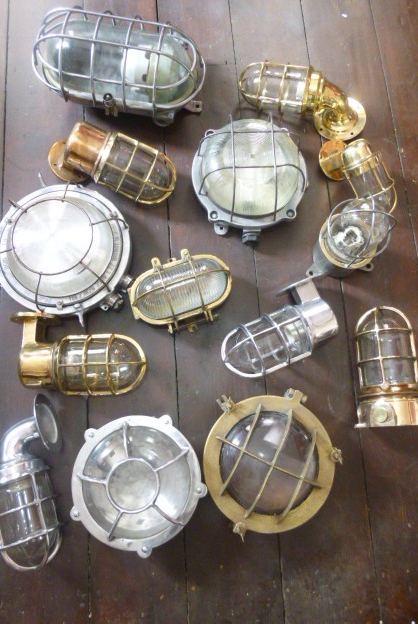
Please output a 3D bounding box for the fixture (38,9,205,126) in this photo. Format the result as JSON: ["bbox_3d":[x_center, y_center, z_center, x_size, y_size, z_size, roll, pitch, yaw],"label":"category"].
[{"bbox_3d":[-0.213,-0.576,1.054,0.410,0.172,0.235,7,78,0],"label":"fixture"}]

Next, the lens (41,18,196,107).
[{"bbox_3d":[-0.211,-0.585,1.032,0.345,0.080,0.165,7,78,0],"label":"lens"}]

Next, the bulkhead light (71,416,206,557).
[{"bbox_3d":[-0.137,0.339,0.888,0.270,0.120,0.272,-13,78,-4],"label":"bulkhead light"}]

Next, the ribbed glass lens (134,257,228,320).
[{"bbox_3d":[-0.060,-0.052,0.955,0.200,0.052,0.110,-14,79,-5],"label":"ribbed glass lens"}]

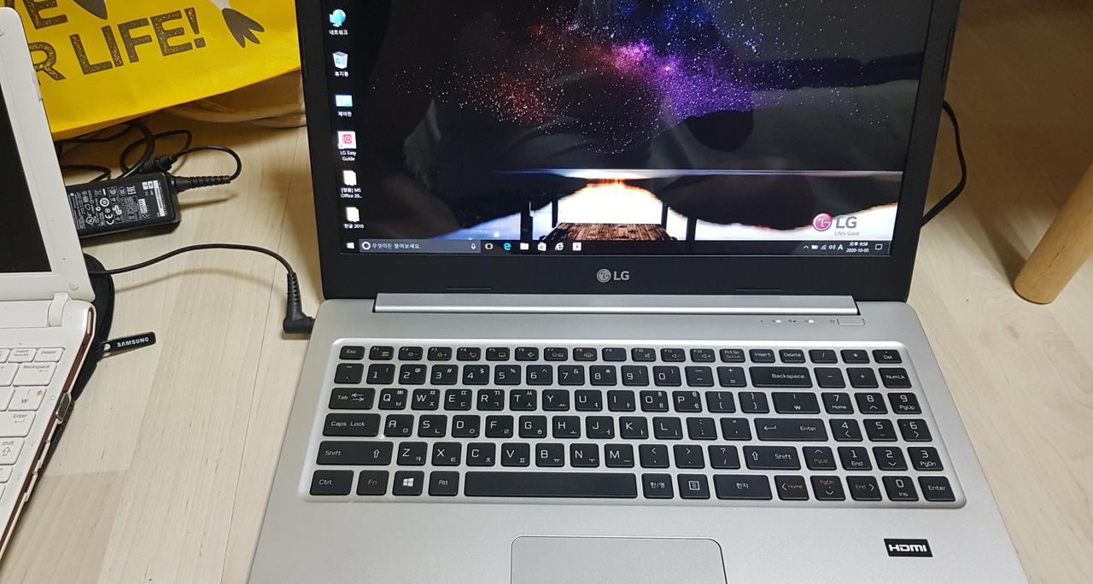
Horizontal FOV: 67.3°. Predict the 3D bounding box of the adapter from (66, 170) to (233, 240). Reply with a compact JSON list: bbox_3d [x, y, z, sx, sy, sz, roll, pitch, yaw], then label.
[{"bbox_3d":[-0.295,-0.062,0.601,0.123,0.027,0.039,-11,84,-13],"label":"adapter"}]

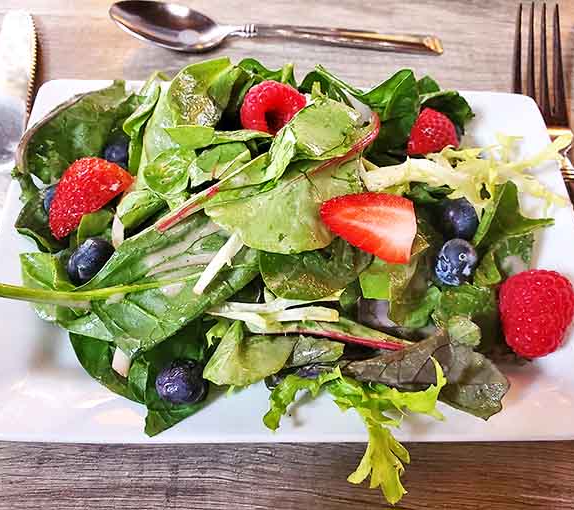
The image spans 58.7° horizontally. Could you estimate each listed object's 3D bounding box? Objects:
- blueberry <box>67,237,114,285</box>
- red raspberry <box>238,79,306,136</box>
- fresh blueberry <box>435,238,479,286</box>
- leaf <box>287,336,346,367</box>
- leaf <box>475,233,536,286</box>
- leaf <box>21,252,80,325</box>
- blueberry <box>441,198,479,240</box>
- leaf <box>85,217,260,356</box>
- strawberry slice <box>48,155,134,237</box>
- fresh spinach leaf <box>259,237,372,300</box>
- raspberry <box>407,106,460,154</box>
[{"bbox_3d":[-0.067,0.002,0.174,0.015,0.014,0.015,0,57,0],"label":"blueberry"},{"bbox_3d":[-0.005,-0.055,0.194,0.025,0.025,0.021,0,30,0],"label":"red raspberry"},{"bbox_3d":[0.056,0.002,0.168,0.014,0.013,0.014,0,68,0],"label":"fresh blueberry"},{"bbox_3d":[0.007,0.030,0.162,0.023,0.006,0.010,0,74,0],"label":"leaf"},{"bbox_3d":[0.089,0.002,0.209,0.025,0.011,0.020,0,61,0],"label":"leaf"},{"bbox_3d":[-0.082,0.010,0.180,0.019,0.007,0.039,-33,61,-5],"label":"leaf"},{"bbox_3d":[0.071,-0.015,0.210,0.016,0.016,0.016,0,61,0],"label":"blueberry"},{"bbox_3d":[-0.040,0.008,0.168,0.065,0.012,0.040,-23,63,-5],"label":"leaf"},{"bbox_3d":[-0.081,-0.024,0.211,0.037,0.017,0.027,-34,50,-5],"label":"strawberry slice"},{"bbox_3d":[0.009,0.003,0.169,0.037,0.008,0.025,1,68,0],"label":"fresh spinach leaf"},{"bbox_3d":[0.066,-0.056,0.232,0.025,0.026,0.025,0,61,0],"label":"raspberry"}]

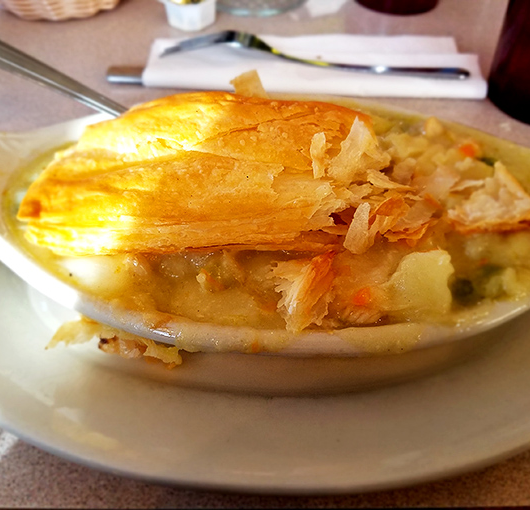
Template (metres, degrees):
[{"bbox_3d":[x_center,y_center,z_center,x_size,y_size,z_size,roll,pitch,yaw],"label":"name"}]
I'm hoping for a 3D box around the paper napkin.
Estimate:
[{"bbox_3d":[0.030,-0.121,0.312,0.202,0.009,0.066,1,50,1],"label":"paper napkin"}]

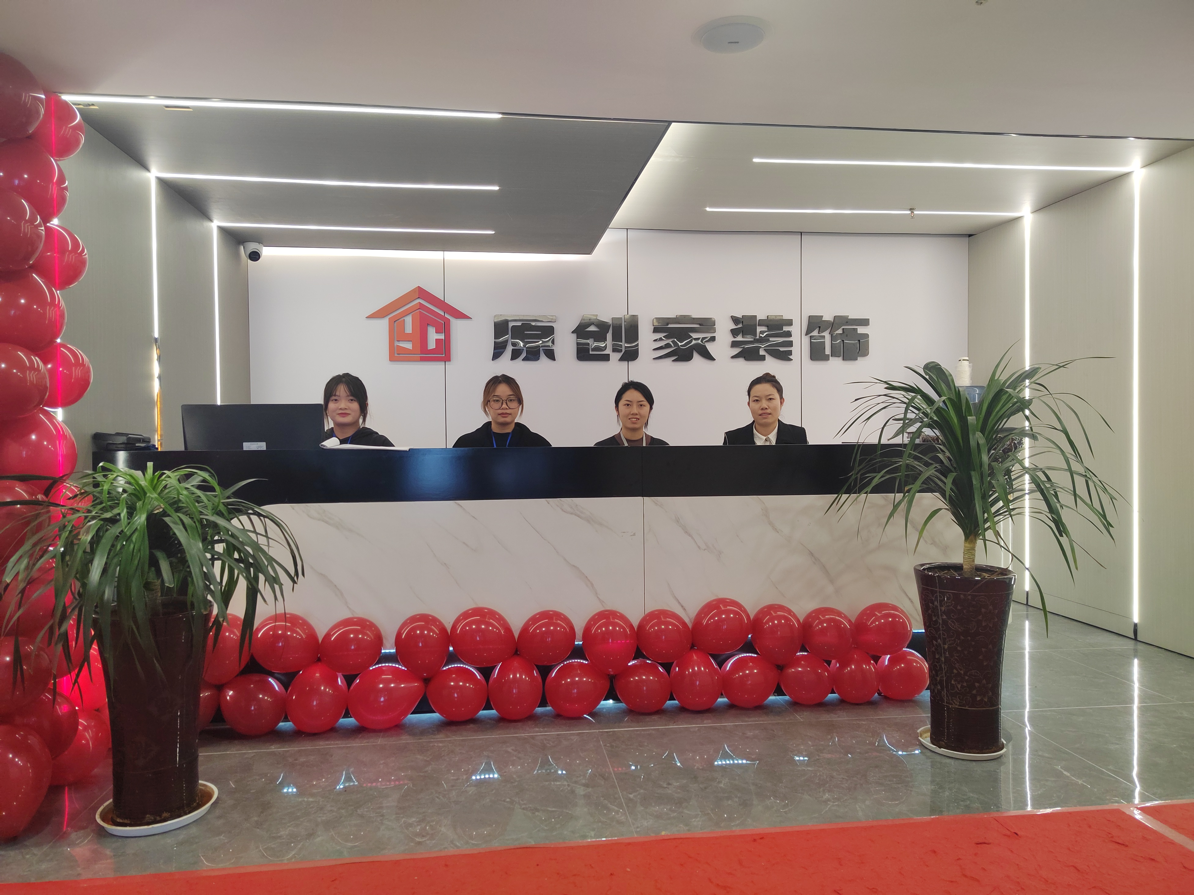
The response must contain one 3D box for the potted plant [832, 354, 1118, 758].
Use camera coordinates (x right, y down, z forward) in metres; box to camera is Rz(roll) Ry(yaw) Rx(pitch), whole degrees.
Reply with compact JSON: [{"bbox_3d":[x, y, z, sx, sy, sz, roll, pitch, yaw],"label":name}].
[{"bbox_3d":[1.306,0.363,2.824,0.930,1.390,0.900,-1,1,-7],"label":"potted plant"}]

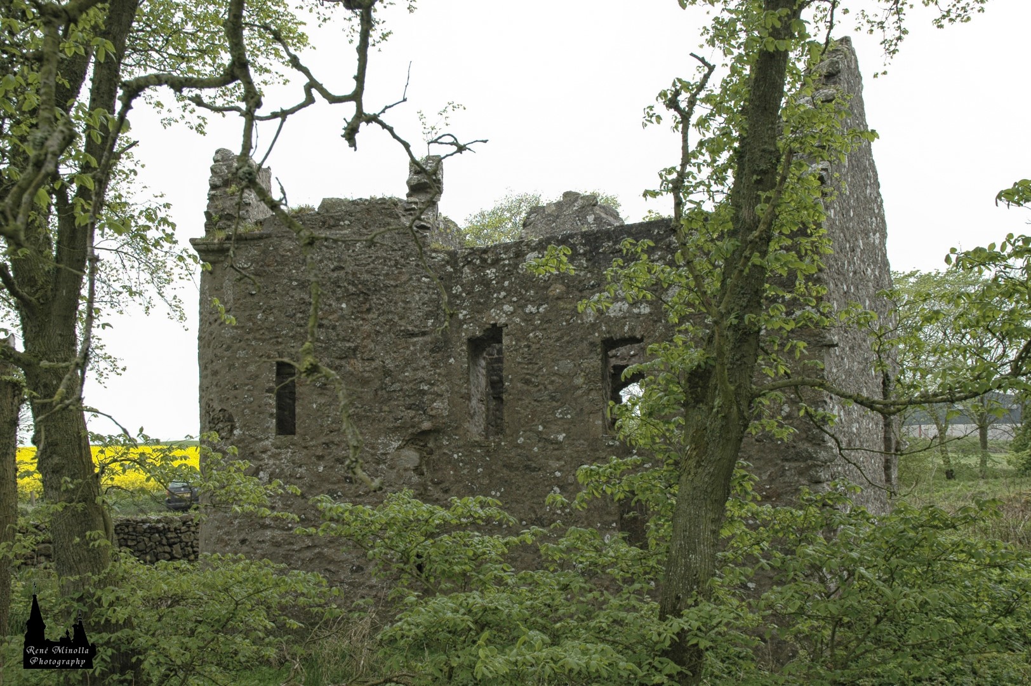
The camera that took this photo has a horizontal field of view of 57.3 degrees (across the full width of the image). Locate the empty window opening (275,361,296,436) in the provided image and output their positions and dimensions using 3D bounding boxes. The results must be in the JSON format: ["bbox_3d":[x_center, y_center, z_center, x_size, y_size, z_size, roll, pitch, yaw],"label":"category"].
[{"bbox_3d":[-3.895,0.958,16.623,0.462,1.329,0.450,-2,-5,25],"label":"empty window opening"}]

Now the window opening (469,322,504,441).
[{"bbox_3d":[-0.333,0.627,14.928,0.628,1.756,0.500,-2,-5,29],"label":"window opening"}]

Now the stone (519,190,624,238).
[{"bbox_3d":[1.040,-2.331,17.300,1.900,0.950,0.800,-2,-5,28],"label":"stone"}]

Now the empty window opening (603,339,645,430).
[{"bbox_3d":[1.682,0.623,13.808,0.685,1.378,0.500,-2,-5,29],"label":"empty window opening"}]

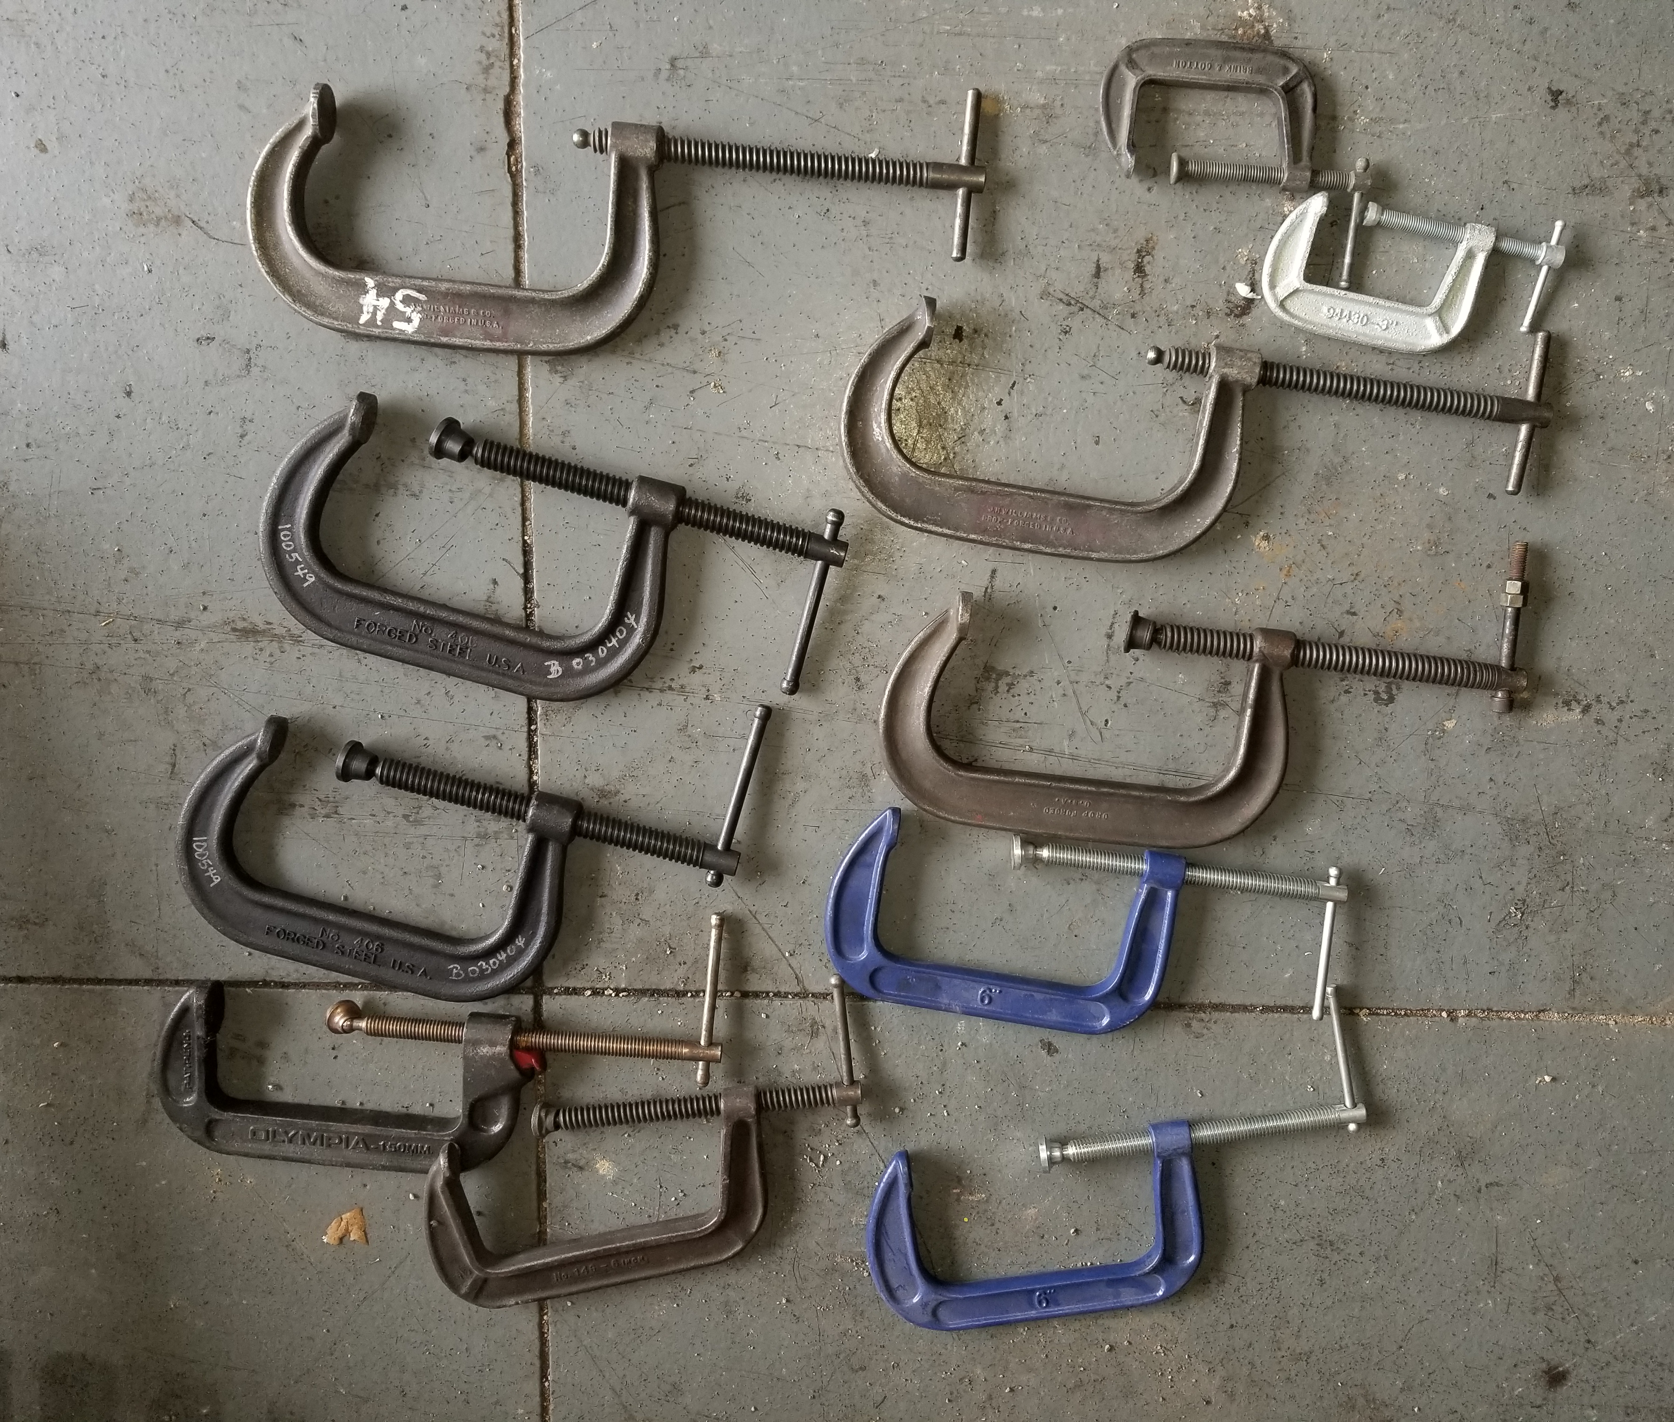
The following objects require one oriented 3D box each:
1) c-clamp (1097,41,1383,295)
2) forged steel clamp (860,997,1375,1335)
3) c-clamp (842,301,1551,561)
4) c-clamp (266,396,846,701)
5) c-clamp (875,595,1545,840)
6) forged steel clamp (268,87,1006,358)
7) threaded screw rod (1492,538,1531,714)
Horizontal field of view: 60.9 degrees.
[{"bbox_3d":[0.256,-0.353,0.918,0.177,0.023,0.148,4,98,2],"label":"c-clamp"},{"bbox_3d":[0.195,0.320,1.006,0.359,0.028,0.213,-8,97,4],"label":"forged steel clamp"},{"bbox_3d":[0.233,-0.185,0.934,0.454,0.036,0.186,9,98,1],"label":"c-clamp"},{"bbox_3d":[-0.199,-0.095,0.966,0.391,0.035,0.179,15,98,1],"label":"c-clamp"},{"bbox_3d":[0.241,0.021,0.962,0.423,0.033,0.156,8,98,2],"label":"c-clamp"},{"bbox_3d":[-0.147,-0.328,0.933,0.483,0.036,0.192,6,98,2],"label":"forged steel clamp"},{"bbox_3d":[0.447,-0.055,0.945,0.015,0.015,0.114,4,95,2],"label":"threaded screw rod"}]

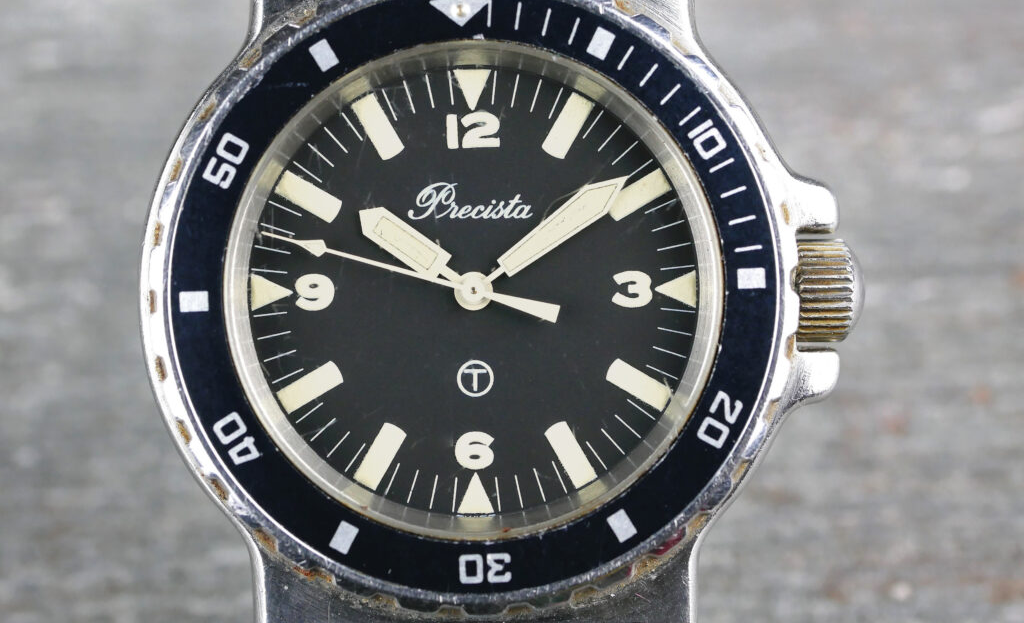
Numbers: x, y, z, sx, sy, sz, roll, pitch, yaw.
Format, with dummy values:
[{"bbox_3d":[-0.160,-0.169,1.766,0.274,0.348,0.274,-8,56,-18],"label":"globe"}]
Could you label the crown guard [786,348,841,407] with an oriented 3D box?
[{"bbox_3d":[0.018,0.004,0.108,0.003,0.004,0.004,0,89,0],"label":"crown guard"}]

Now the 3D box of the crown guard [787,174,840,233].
[{"bbox_3d":[0.018,-0.007,0.108,0.003,0.004,0.004,0,89,0],"label":"crown guard"}]

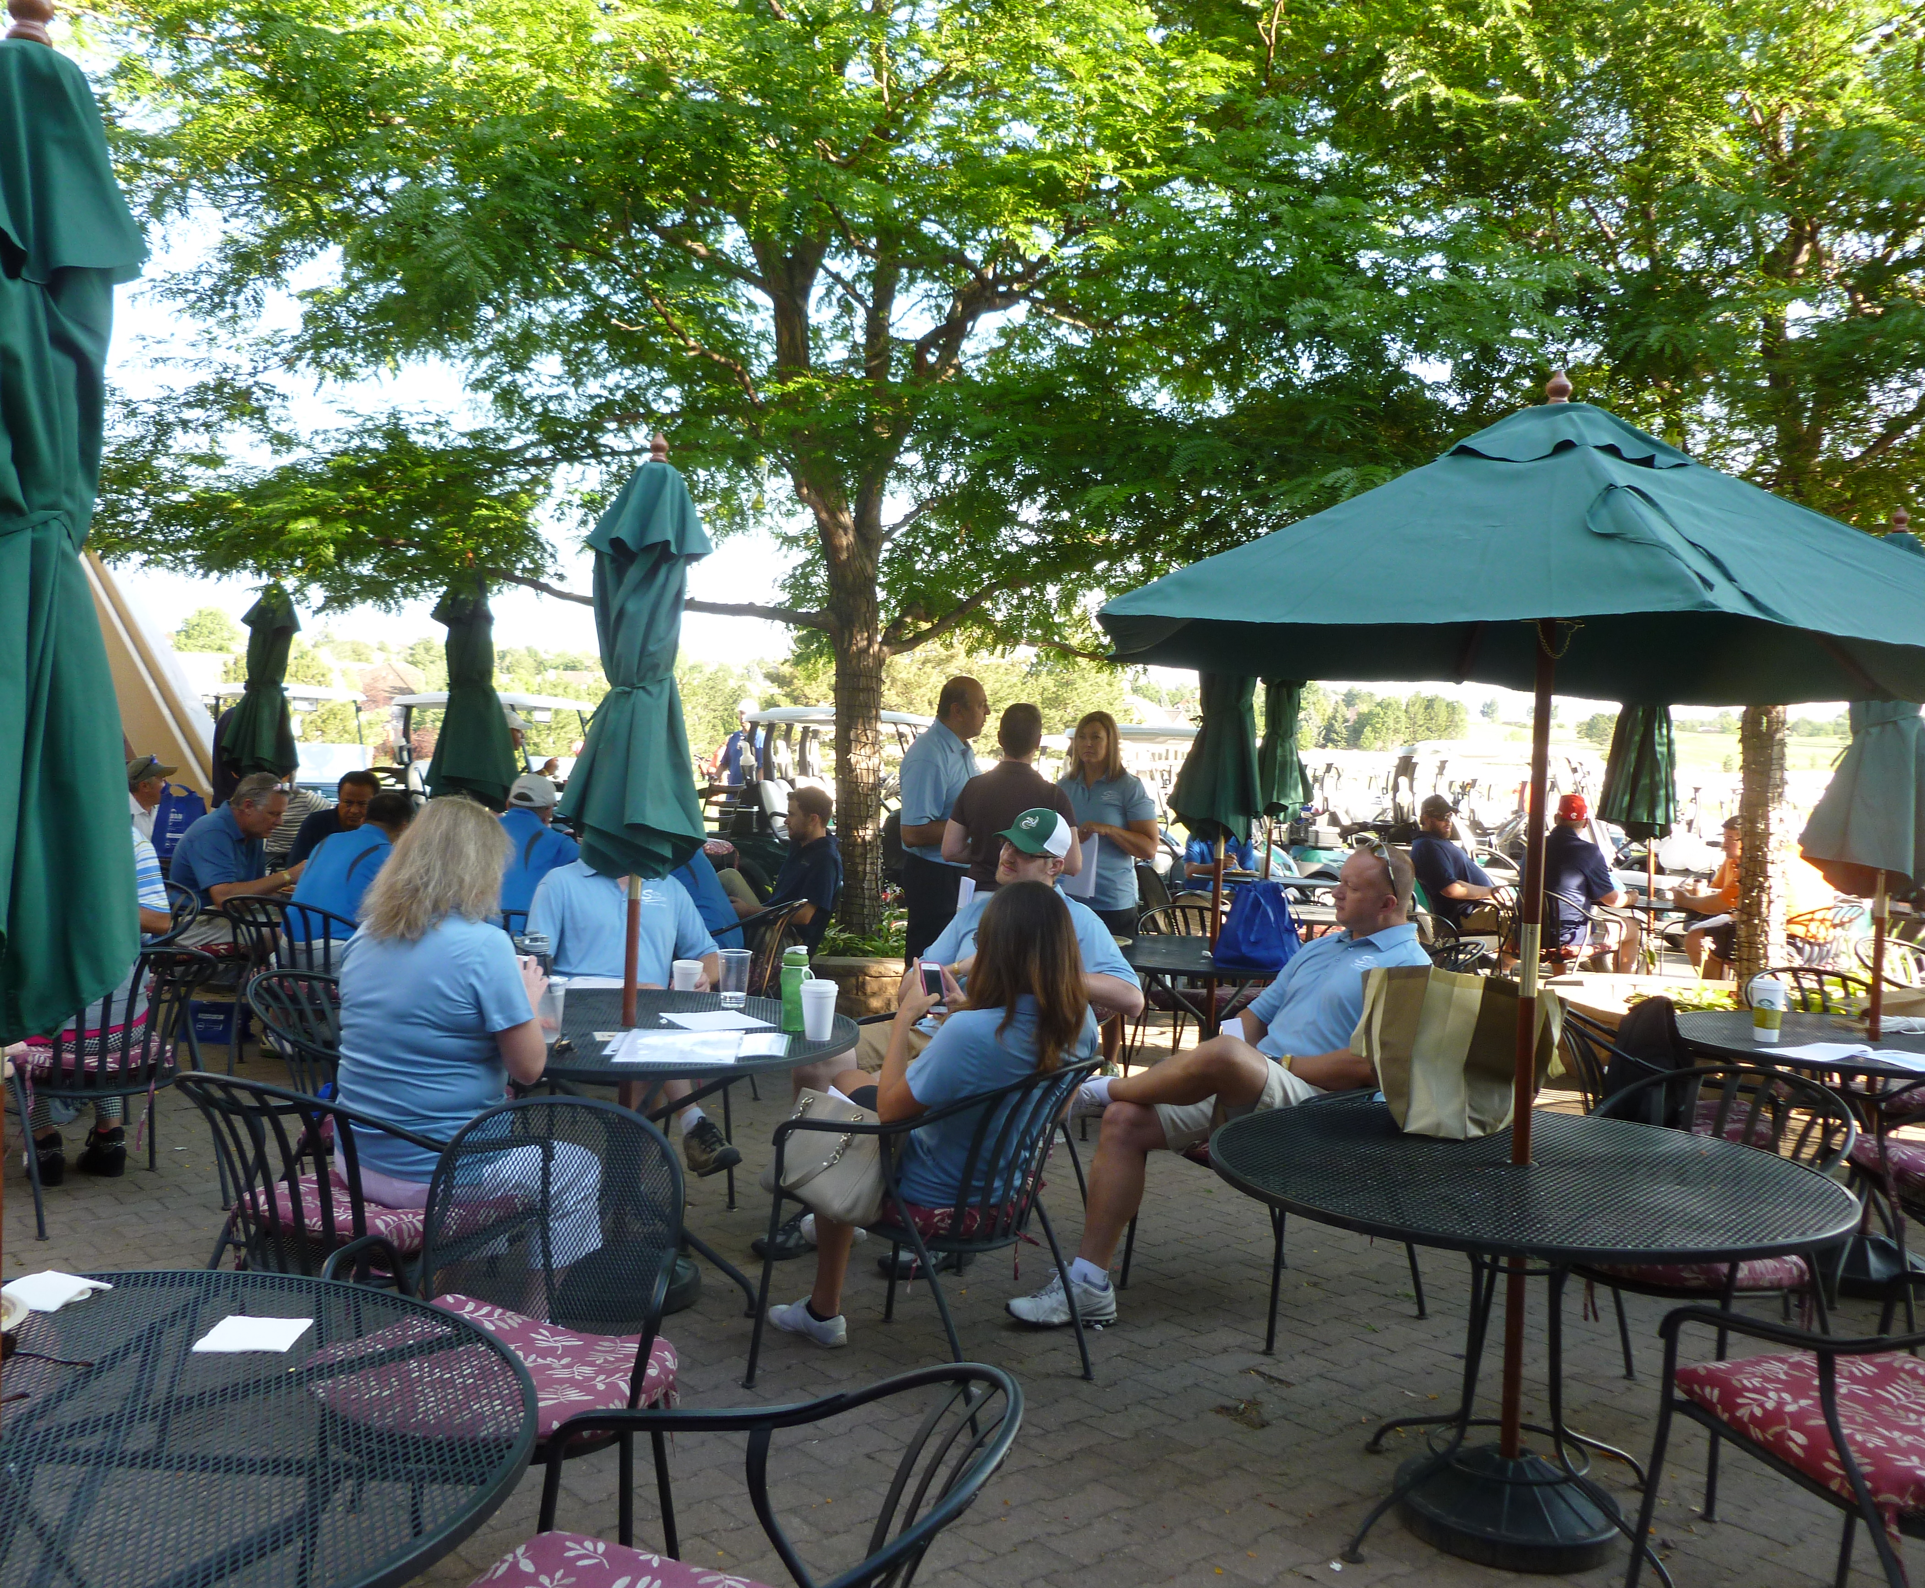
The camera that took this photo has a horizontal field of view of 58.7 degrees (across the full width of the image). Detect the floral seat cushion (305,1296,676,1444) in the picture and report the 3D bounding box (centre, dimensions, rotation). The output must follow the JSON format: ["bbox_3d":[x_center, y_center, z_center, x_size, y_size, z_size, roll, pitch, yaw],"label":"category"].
[{"bbox_3d":[-0.778,0.955,2.851,0.480,0.060,0.400,2,1,23],"label":"floral seat cushion"}]

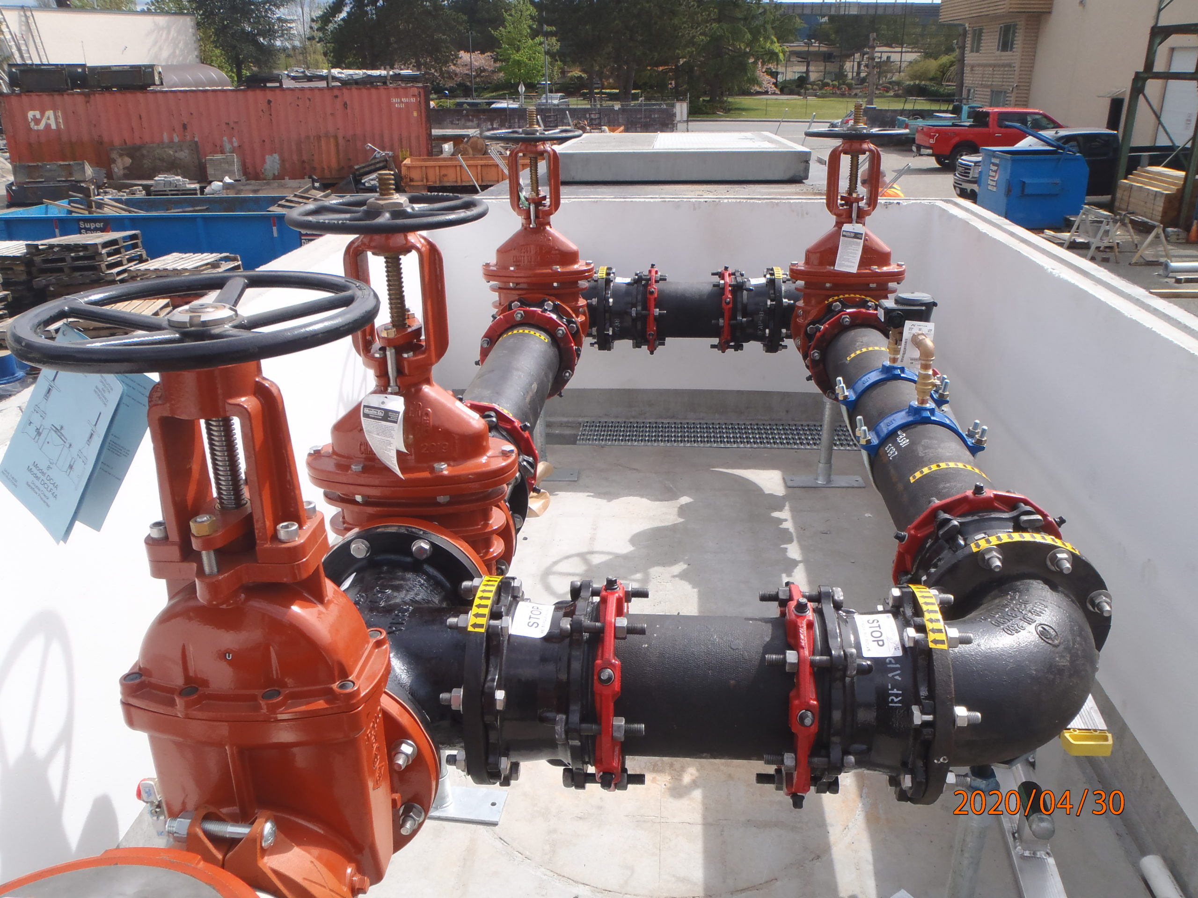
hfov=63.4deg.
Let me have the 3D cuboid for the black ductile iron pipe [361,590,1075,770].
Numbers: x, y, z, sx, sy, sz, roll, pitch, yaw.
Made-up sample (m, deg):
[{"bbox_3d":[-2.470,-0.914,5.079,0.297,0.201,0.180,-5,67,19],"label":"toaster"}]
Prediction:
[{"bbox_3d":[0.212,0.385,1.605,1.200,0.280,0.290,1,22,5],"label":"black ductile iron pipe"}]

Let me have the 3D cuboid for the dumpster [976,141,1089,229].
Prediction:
[{"bbox_3d":[9.044,-5.540,20.411,1.560,1.420,1.950,0,23,3],"label":"dumpster"}]

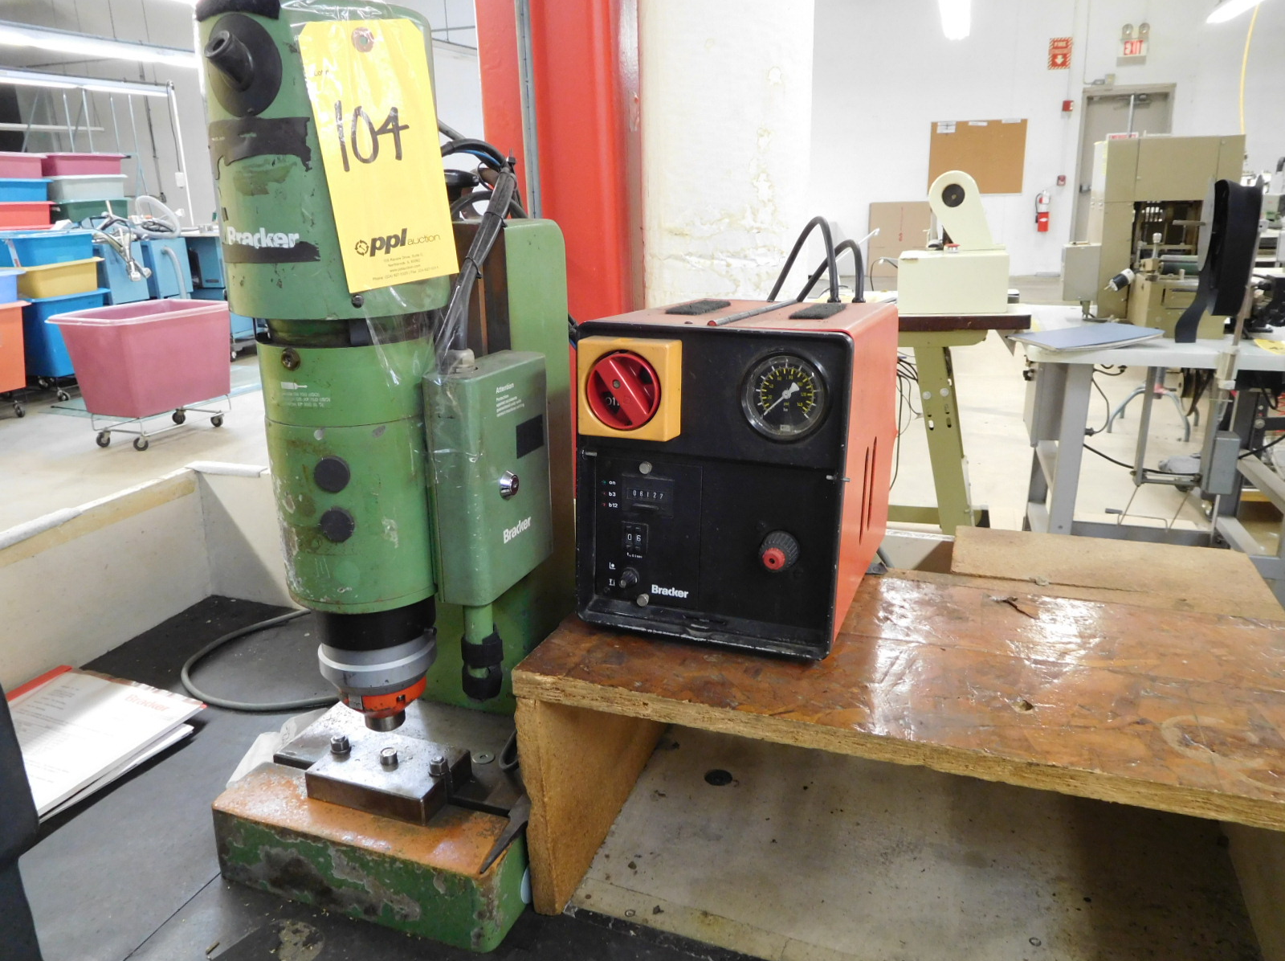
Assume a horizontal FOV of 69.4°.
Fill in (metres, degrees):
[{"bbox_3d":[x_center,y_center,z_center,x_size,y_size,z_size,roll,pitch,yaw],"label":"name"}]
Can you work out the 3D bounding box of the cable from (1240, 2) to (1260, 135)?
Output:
[{"bbox_3d":[3.013,-2.028,4.600,0.100,0.700,0.060,4,19,17],"label":"cable"}]

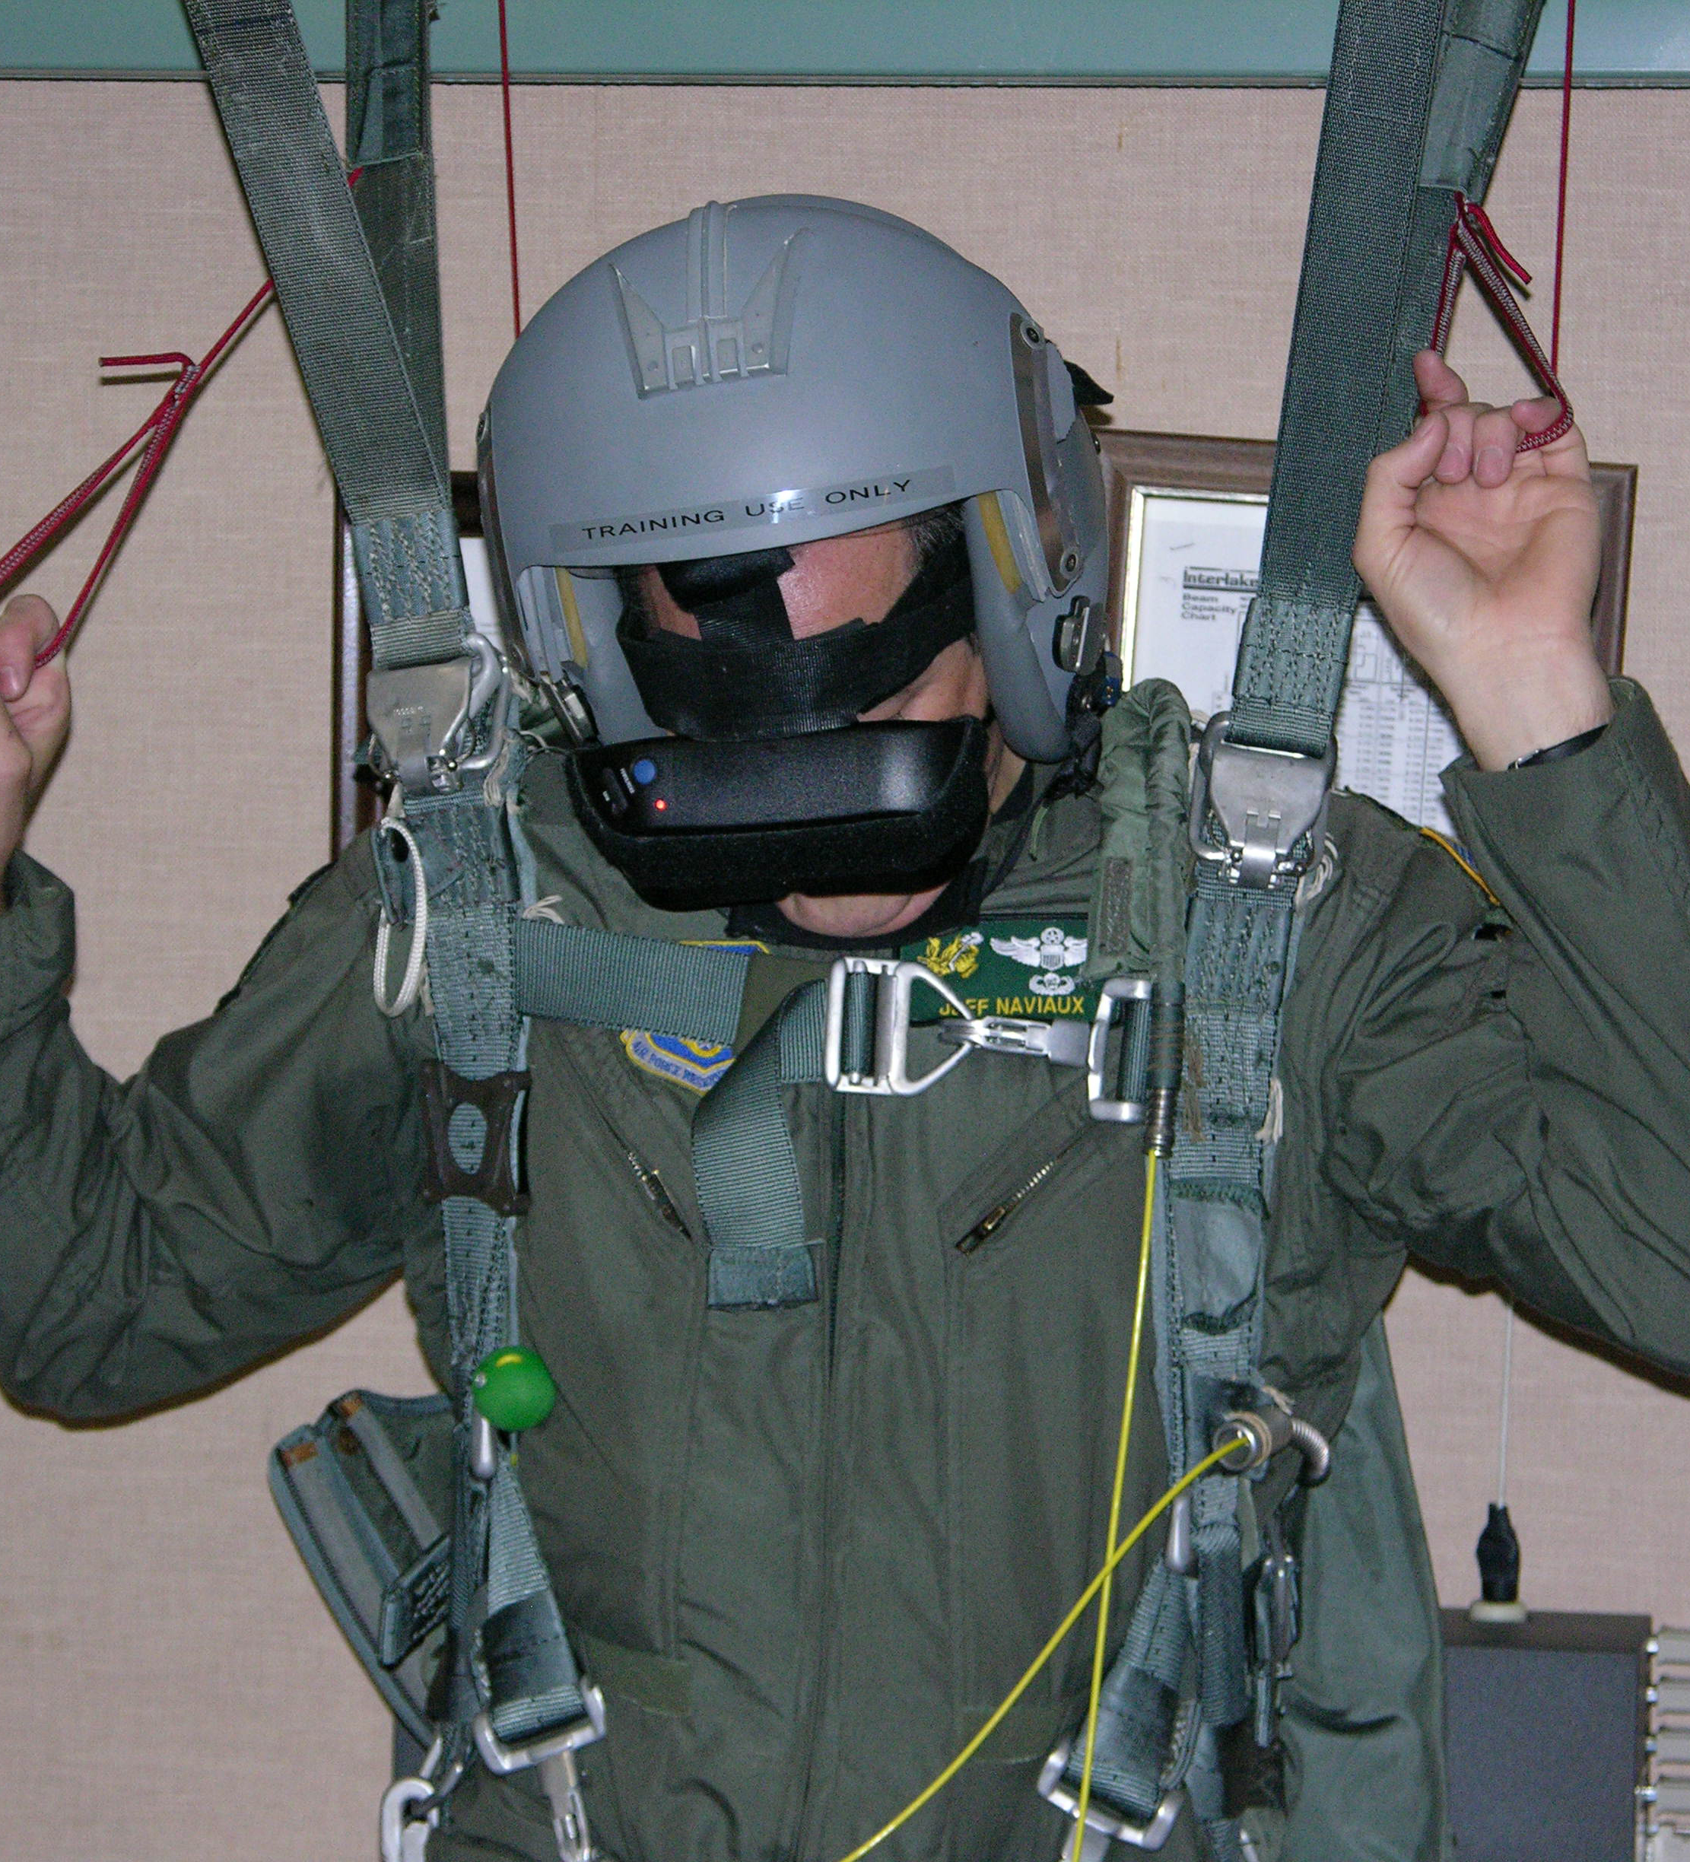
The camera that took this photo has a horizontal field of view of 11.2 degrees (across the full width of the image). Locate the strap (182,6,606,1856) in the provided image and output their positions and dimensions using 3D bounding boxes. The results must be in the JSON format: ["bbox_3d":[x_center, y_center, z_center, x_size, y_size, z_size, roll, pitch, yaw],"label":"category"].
[{"bbox_3d":[-0.200,0.000,3.820,0.190,0.860,0.120,0,6,0],"label":"strap"}]

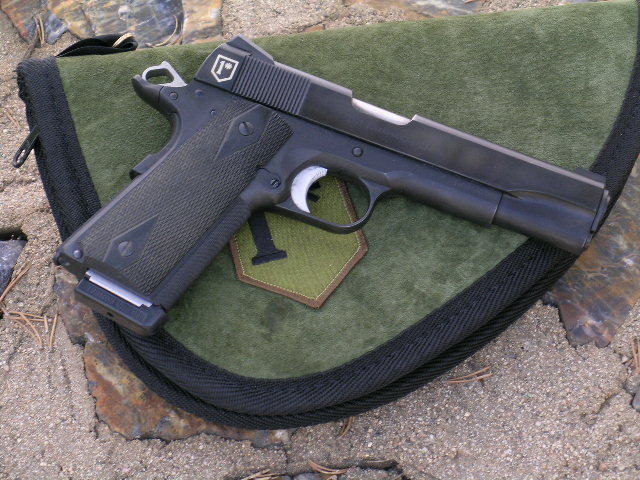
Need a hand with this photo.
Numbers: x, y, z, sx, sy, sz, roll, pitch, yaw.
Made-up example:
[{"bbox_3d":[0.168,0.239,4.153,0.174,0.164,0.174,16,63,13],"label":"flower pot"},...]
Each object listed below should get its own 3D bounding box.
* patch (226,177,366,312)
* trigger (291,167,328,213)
[{"bbox_3d":[-0.011,-0.003,0.954,0.059,0.003,0.076,-14,67,-8],"label":"patch"},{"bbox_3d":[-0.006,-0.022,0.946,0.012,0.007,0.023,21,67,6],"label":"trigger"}]

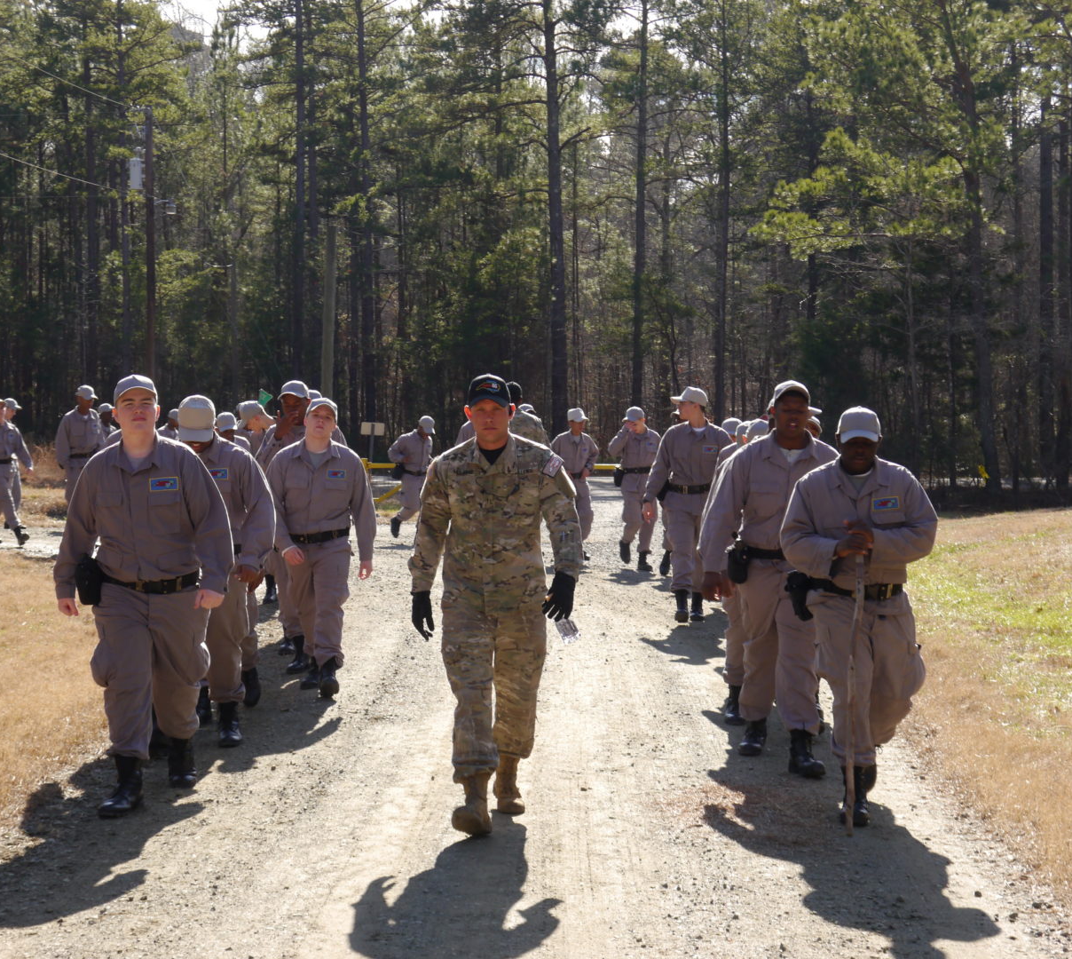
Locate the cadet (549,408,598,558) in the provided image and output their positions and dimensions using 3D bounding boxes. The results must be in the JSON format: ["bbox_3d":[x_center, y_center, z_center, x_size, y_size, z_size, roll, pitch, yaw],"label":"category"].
[{"bbox_3d":[0.433,0.045,28.300,0.560,1.700,0.600,0,1,-18],"label":"cadet"}]

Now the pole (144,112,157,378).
[{"bbox_3d":[-10.272,-5.006,67.000,0.240,9.894,0.240,0,1,0],"label":"pole"}]

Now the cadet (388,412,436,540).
[{"bbox_3d":[-1.512,0.006,31.300,0.550,1.593,0.720,-1,2,-42],"label":"cadet"}]

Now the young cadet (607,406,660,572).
[{"bbox_3d":[1.038,0.095,26.500,0.580,1.739,0.580,0,1,3],"label":"young cadet"}]

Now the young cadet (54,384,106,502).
[{"bbox_3d":[-4.964,-0.125,27.400,0.600,1.809,0.450,-1,1,-27],"label":"young cadet"}]

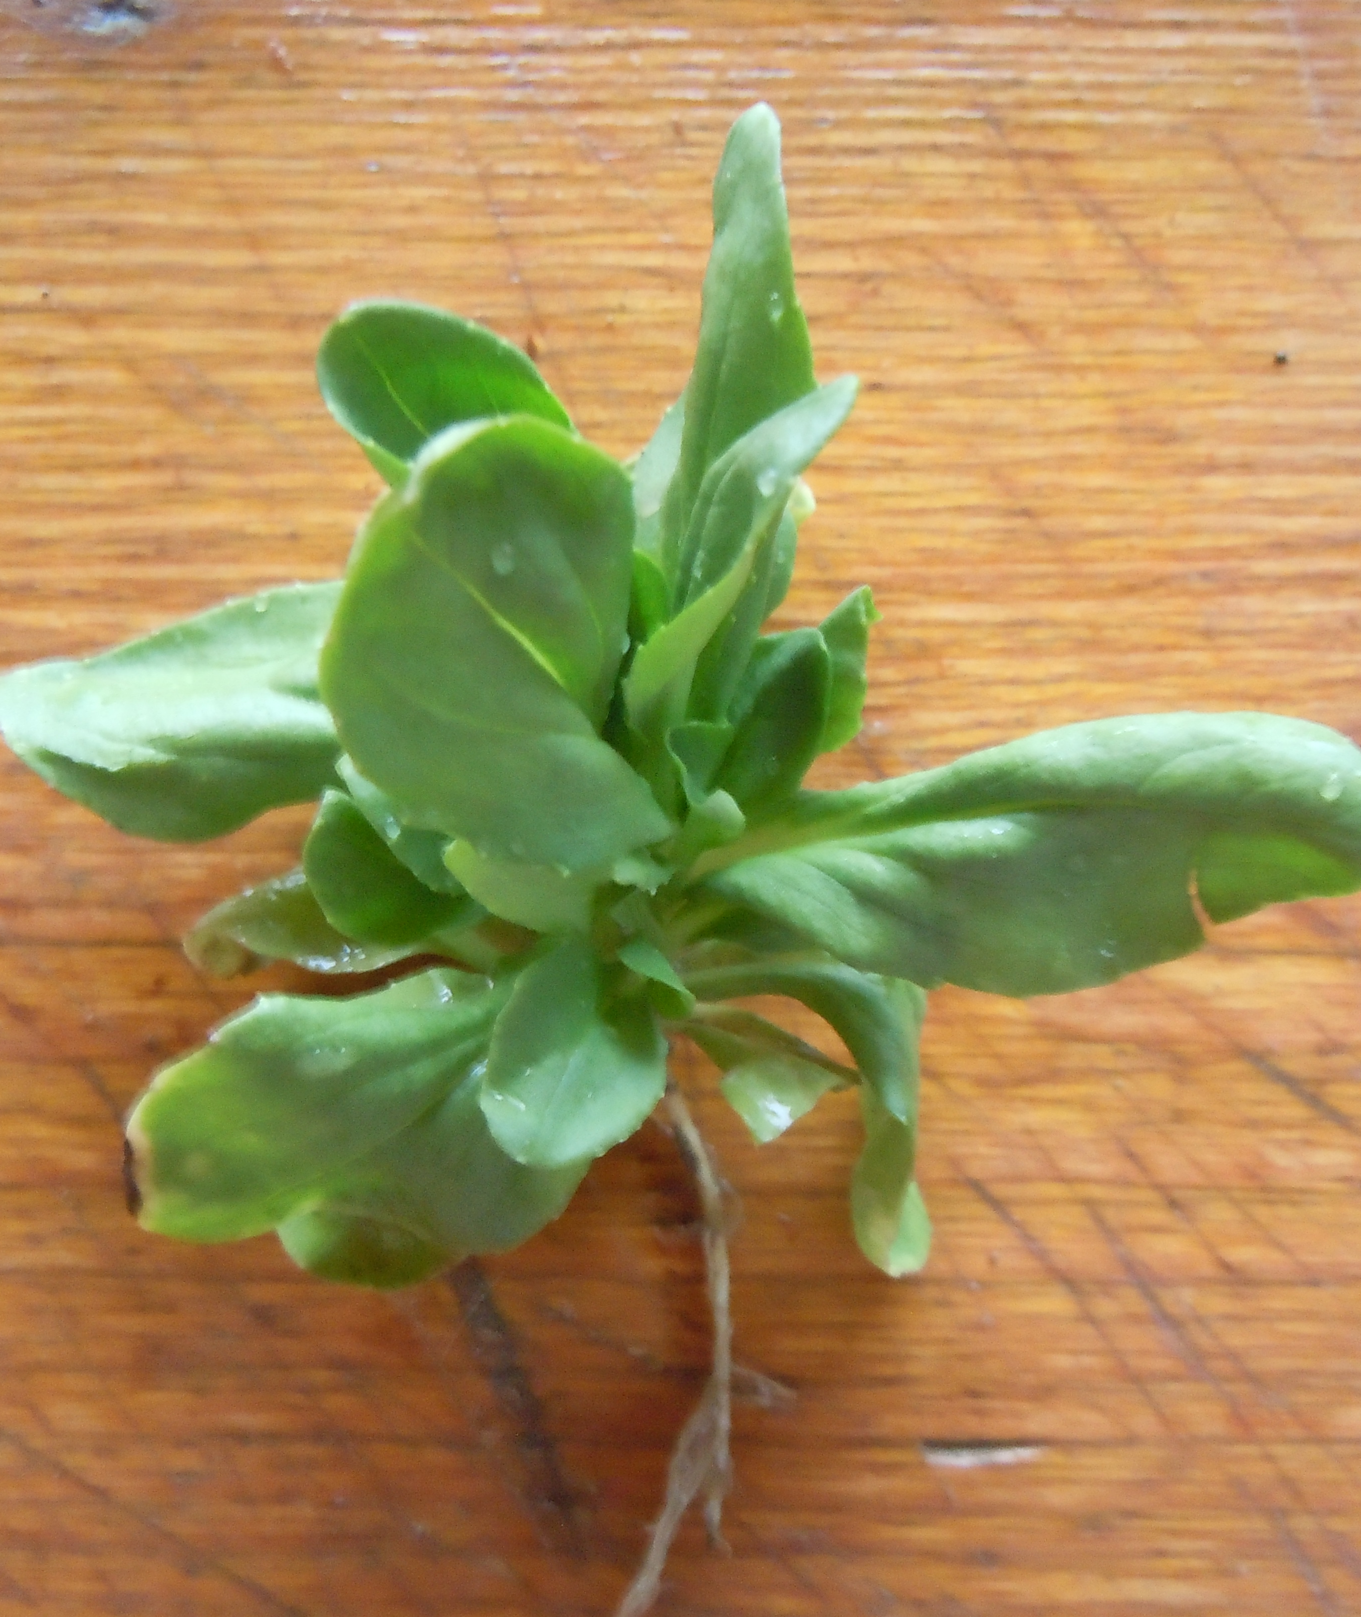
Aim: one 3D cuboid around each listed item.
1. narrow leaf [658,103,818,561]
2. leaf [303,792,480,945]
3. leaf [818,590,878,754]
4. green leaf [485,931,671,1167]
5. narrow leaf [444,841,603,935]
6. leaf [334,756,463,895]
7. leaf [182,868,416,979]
[{"bbox_3d":[0.009,-0.068,0.272,0.020,0.013,0.072,7,84,9],"label":"narrow leaf"},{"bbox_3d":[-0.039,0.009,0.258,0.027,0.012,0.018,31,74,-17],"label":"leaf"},{"bbox_3d":[0.022,-0.019,0.270,0.013,0.008,0.029,25,93,-3],"label":"leaf"},{"bbox_3d":[-0.014,0.034,0.256,0.025,0.010,0.034,13,75,1],"label":"green leaf"},{"bbox_3d":[-0.021,0.010,0.252,0.026,0.008,0.015,24,95,-12],"label":"narrow leaf"},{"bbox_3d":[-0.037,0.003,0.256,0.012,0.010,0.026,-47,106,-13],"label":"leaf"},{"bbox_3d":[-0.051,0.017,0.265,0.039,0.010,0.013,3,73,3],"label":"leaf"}]

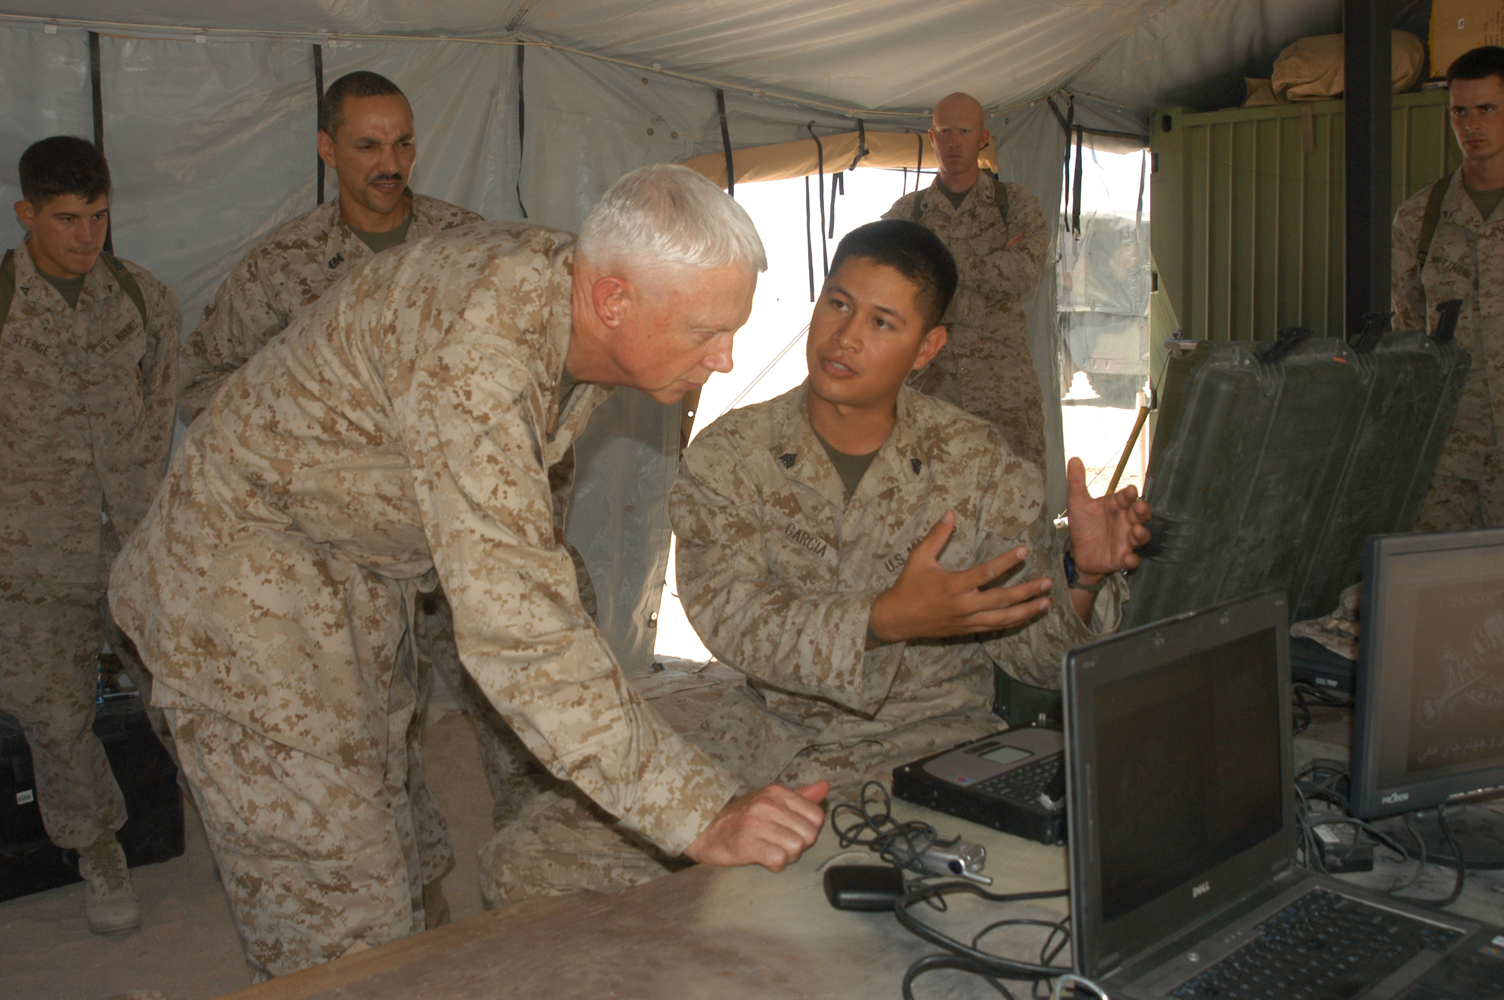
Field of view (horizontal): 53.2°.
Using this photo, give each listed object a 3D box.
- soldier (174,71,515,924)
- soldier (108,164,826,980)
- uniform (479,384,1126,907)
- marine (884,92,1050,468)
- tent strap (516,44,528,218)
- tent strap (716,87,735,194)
[{"bbox_3d":[-0.701,0.087,2.932,0.670,1.790,0.420,-4,9,-22],"label":"soldier"},{"bbox_3d":[-0.341,0.387,1.821,0.880,1.490,0.580,0,8,8],"label":"soldier"},{"bbox_3d":[0.120,0.418,2.112,0.780,1.130,0.640,3,9,25],"label":"uniform"},{"bbox_3d":[0.634,-0.187,4.443,0.520,1.860,0.360,0,8,8],"label":"marine"},{"bbox_3d":[-0.690,-1.100,4.500,0.030,0.520,0.015,-4,9,-23],"label":"tent strap"},{"bbox_3d":[-0.091,-1.219,5.177,0.033,0.386,0.020,-6,8,1],"label":"tent strap"}]

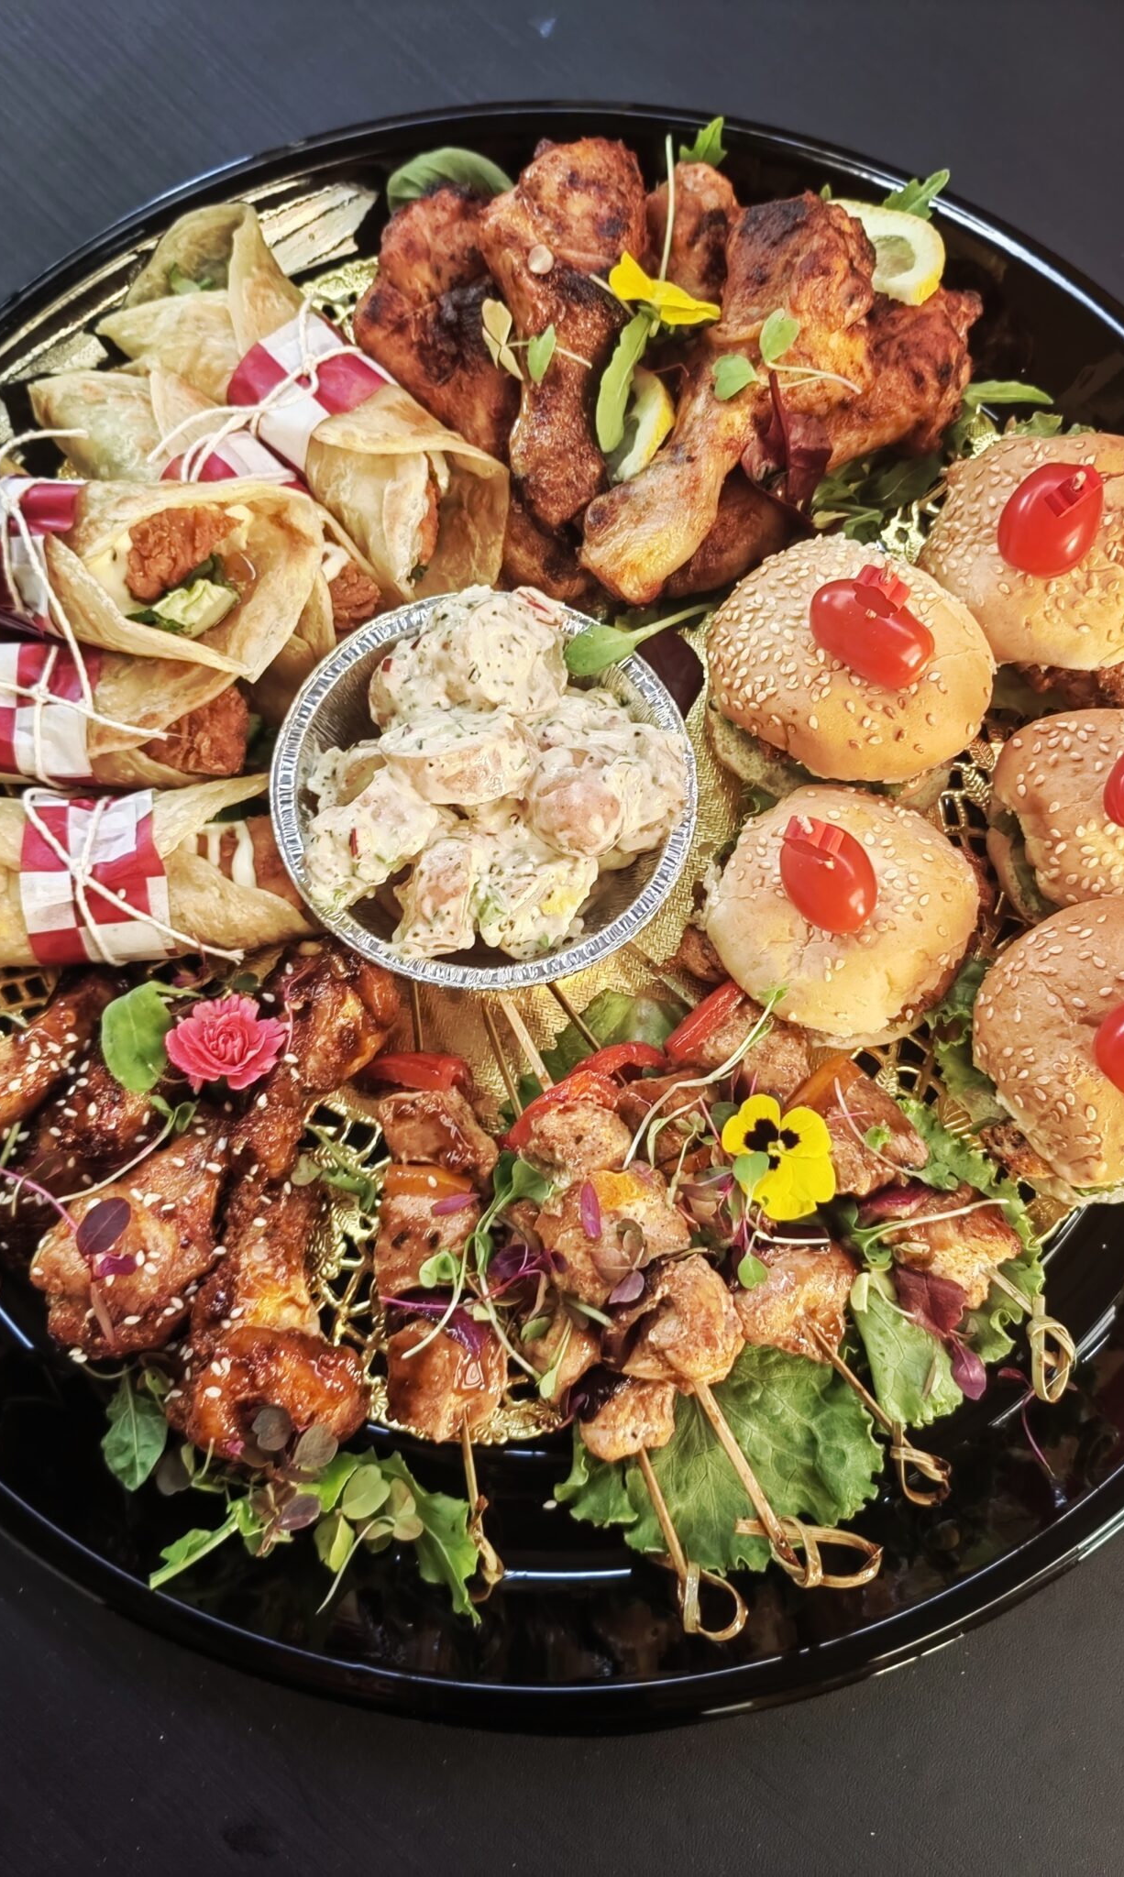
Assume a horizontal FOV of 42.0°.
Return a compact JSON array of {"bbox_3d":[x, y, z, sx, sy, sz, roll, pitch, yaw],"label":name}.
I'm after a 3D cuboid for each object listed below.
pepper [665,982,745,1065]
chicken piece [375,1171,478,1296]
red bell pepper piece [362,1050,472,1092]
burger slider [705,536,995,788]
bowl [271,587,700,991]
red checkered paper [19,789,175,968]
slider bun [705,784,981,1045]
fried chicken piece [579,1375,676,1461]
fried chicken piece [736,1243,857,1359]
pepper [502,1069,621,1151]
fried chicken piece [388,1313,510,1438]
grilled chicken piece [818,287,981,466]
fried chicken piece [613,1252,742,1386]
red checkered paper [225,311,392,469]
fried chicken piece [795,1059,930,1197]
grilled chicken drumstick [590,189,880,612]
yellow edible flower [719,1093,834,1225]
[{"bbox_3d":[0.035,0.019,0.351,0.024,0.010,0.010,-41,80,-10],"label":"pepper"},{"bbox_3d":[-0.036,0.077,0.384,0.027,0.025,0.033,5,77,0],"label":"chicken piece"},{"bbox_3d":[-0.038,0.035,0.386,0.029,0.013,0.012,4,76,2],"label":"red bell pepper piece"},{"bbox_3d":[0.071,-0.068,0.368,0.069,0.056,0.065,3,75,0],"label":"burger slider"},{"bbox_3d":[-0.021,-0.036,0.401,0.112,0.040,0.111,0,77,-1],"label":"bowl"},{"bbox_3d":[-0.124,-0.016,0.394,0.034,0.039,0.046,-5,77,-2],"label":"red checkered paper"},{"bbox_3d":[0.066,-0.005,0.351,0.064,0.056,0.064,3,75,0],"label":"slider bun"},{"bbox_3d":[0.017,0.122,0.375,0.023,0.023,0.023,-14,78,-5],"label":"fried chicken piece"},{"bbox_3d":[0.060,0.093,0.377,0.032,0.026,0.029,30,78,5],"label":"fried chicken piece"},{"bbox_3d":[0.000,0.044,0.373,0.034,0.014,0.012,-30,77,-7],"label":"pepper"},{"bbox_3d":[-0.029,0.111,0.369,0.031,0.028,0.027,2,76,1],"label":"fried chicken piece"},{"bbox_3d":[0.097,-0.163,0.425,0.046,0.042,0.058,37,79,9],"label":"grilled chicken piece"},{"bbox_3d":[0.026,0.088,0.336,0.030,0.025,0.032,41,78,9],"label":"fried chicken piece"},{"bbox_3d":[-0.073,-0.158,0.422,0.036,0.032,0.032,-41,79,-9],"label":"red checkered paper"},{"bbox_3d":[0.071,0.045,0.348,0.030,0.025,0.033,-30,78,-8],"label":"fried chicken piece"},{"bbox_3d":[0.047,-0.151,0.408,0.046,0.043,0.121,24,77,6],"label":"grilled chicken drumstick"},{"bbox_3d":[0.049,0.049,0.330,0.025,0.010,0.029,2,75,0],"label":"yellow edible flower"}]

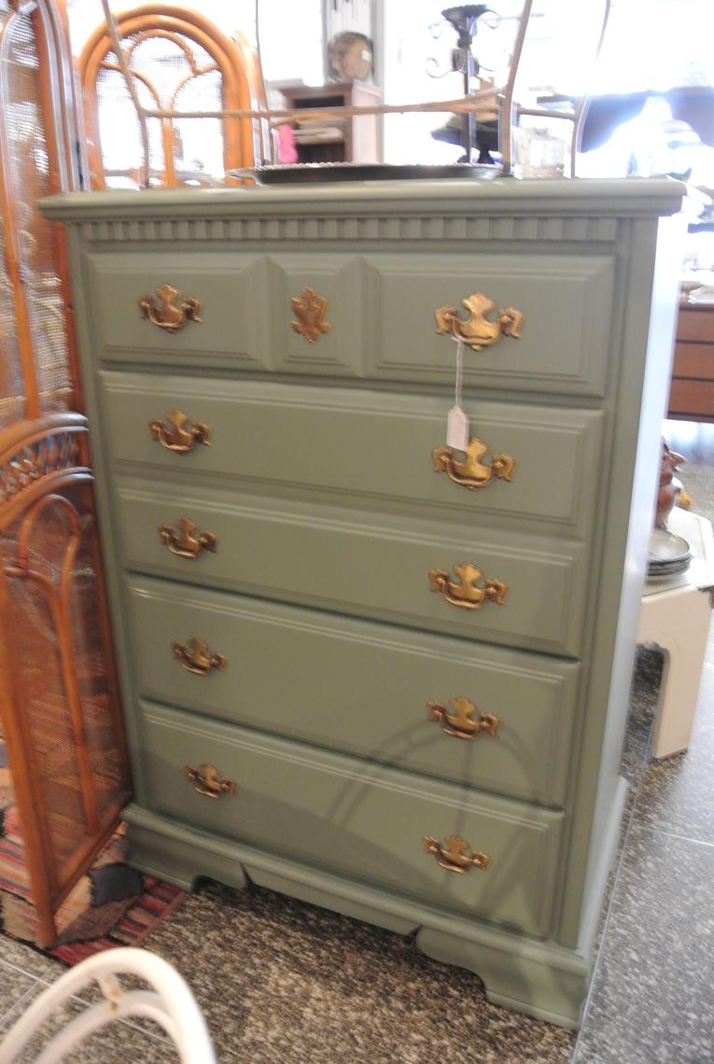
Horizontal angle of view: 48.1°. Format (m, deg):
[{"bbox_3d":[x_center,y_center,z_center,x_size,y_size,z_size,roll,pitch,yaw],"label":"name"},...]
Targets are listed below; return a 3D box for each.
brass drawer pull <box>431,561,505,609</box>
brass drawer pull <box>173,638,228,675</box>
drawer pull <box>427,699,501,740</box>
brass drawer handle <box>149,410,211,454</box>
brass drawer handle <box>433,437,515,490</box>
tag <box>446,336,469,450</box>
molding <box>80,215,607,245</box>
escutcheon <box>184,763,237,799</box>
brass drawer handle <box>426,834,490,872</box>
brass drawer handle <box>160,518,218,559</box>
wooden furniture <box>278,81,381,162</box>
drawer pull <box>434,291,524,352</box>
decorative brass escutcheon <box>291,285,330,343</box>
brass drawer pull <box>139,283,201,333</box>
[{"bbox_3d":[0.156,0.079,1.143,0.116,0.072,0.025,8,22,23],"label":"brass drawer pull"},{"bbox_3d":[-0.281,0.222,1.408,0.116,0.072,0.025,8,22,23],"label":"brass drawer pull"},{"bbox_3d":[0.158,0.287,1.220,0.116,0.072,0.025,8,22,23],"label":"drawer pull"},{"bbox_3d":[-0.285,-0.156,1.267,0.116,0.072,0.025,8,22,23],"label":"brass drawer handle"},{"bbox_3d":[0.150,-0.088,1.048,0.112,0.071,0.022,9,23,23],"label":"brass drawer handle"},{"bbox_3d":[0.128,-0.173,1.016,0.027,0.148,0.006,9,23,23],"label":"tag"},{"bbox_3d":[-0.054,-0.398,1.057,0.771,0.029,0.016,9,23,23],"label":"molding"},{"bbox_3d":[-0.278,0.467,1.499,0.116,0.072,0.025,8,22,23],"label":"escutcheon"},{"bbox_3d":[0.157,0.520,1.280,0.112,0.070,0.022,9,23,23],"label":"brass drawer handle"},{"bbox_3d":[-0.283,0.014,1.330,0.116,0.072,0.025,8,22,23],"label":"brass drawer handle"},{"bbox_3d":[-0.119,-1.325,4.351,0.400,1.910,0.345,8,22,23],"label":"wooden furniture"},{"bbox_3d":[0.146,-0.258,0.984,0.112,0.071,0.022,9,23,23],"label":"drawer pull"},{"bbox_3d":[-0.064,-0.293,1.078,0.056,0.072,0.009,9,23,23],"label":"decorative brass escutcheon"},{"bbox_3d":[-0.288,-0.331,1.193,0.115,0.072,0.025,9,23,22],"label":"brass drawer pull"}]

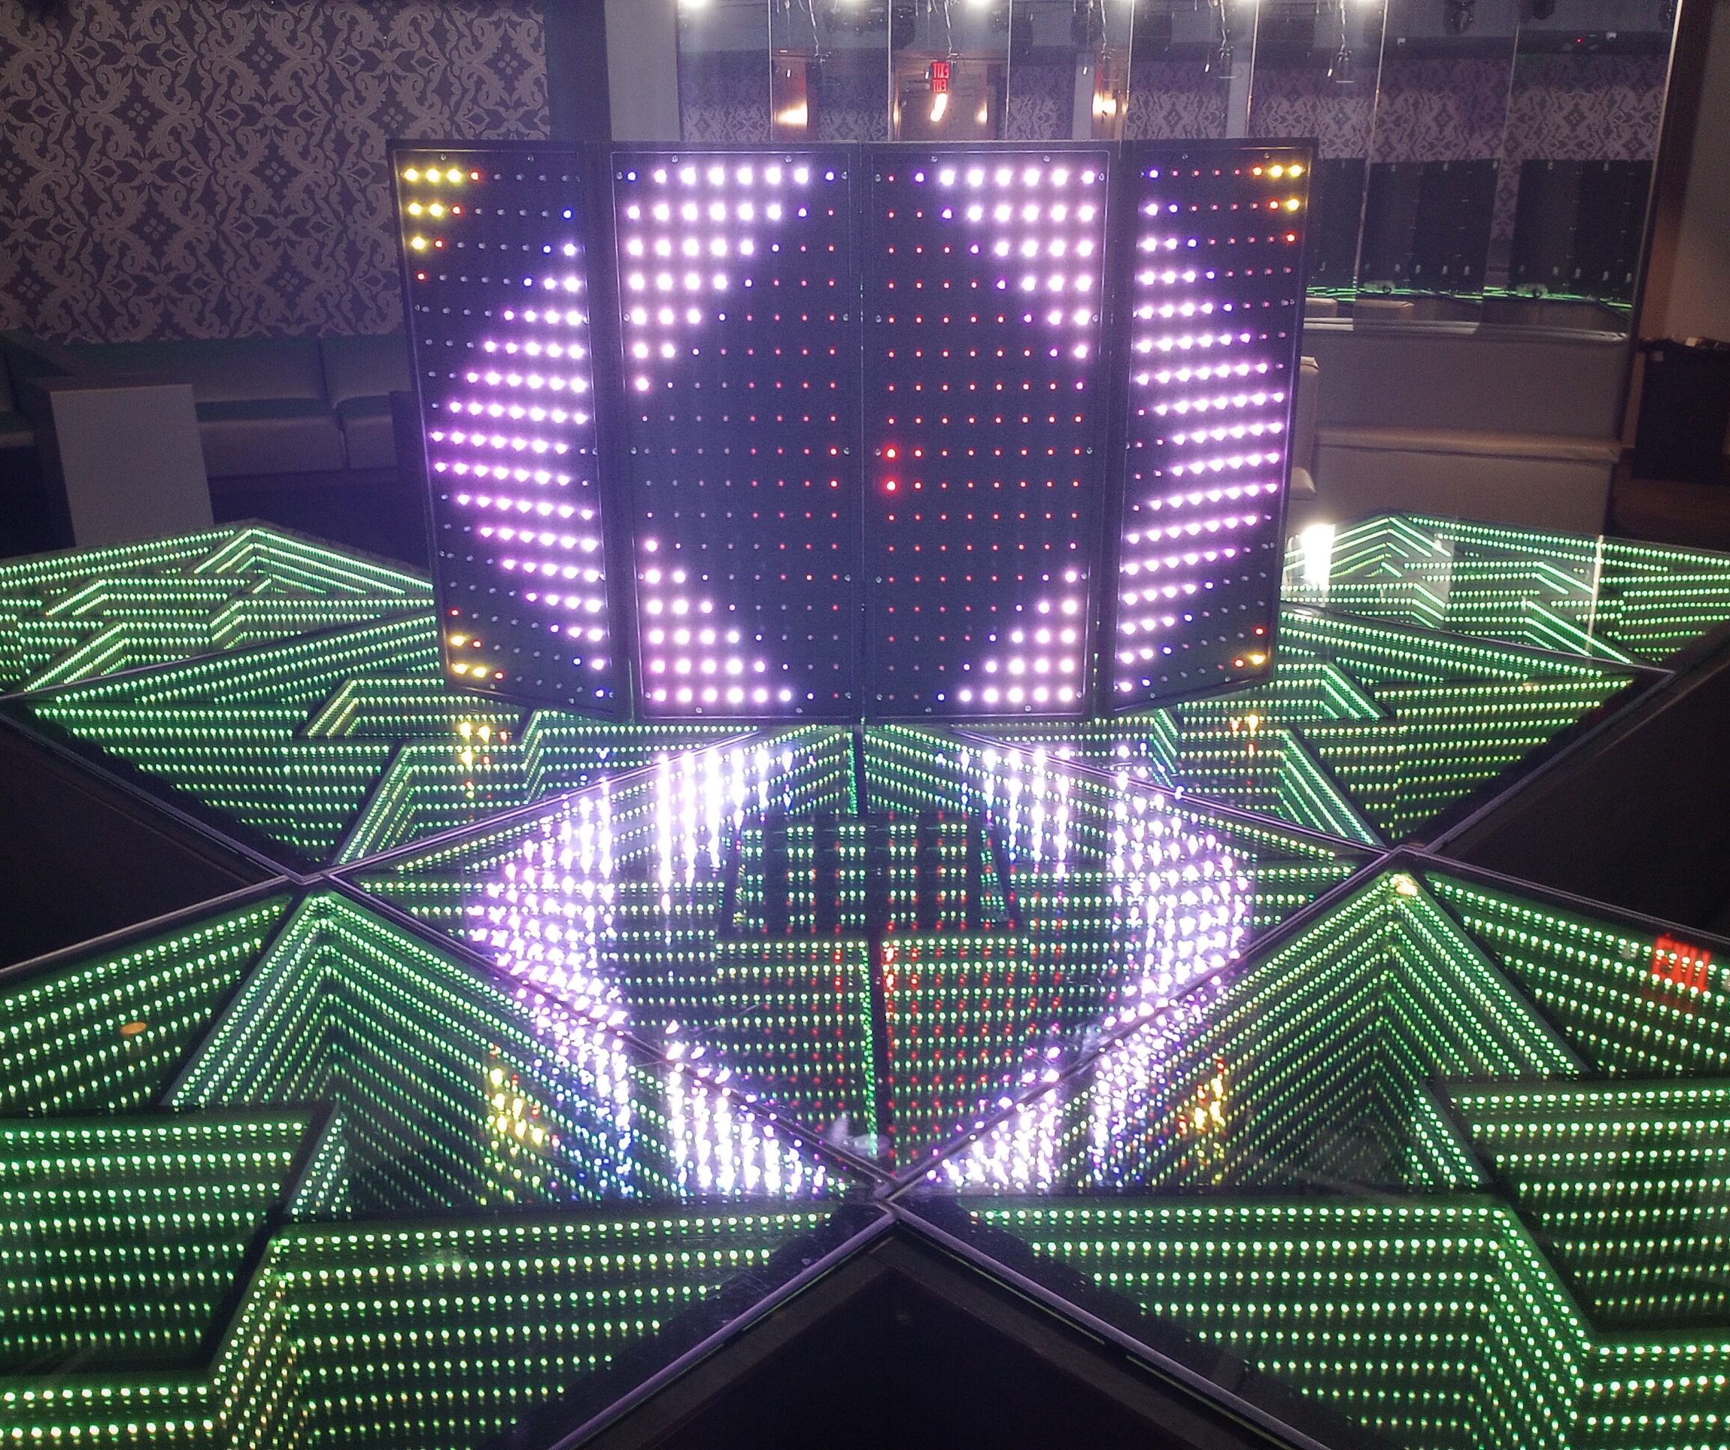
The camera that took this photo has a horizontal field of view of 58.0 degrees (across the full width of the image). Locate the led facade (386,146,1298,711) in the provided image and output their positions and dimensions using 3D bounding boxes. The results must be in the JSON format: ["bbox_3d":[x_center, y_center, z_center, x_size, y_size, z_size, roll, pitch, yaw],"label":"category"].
[{"bbox_3d":[-0.008,-0.529,2.903,1.694,1.045,0.267,-1,20,-1],"label":"led facade"}]

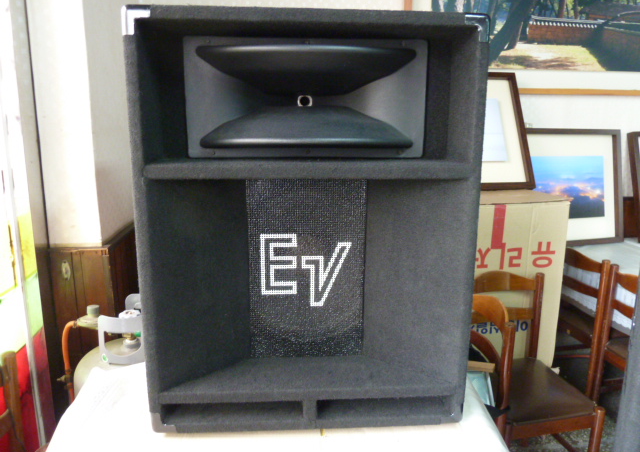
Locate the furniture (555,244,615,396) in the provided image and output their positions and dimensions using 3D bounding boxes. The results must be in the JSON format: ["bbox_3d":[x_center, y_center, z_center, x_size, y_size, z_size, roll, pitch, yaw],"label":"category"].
[{"bbox_3d":[1.591,0.517,2.535,0.500,0.800,0.400,-1,10,-10],"label":"furniture"}]

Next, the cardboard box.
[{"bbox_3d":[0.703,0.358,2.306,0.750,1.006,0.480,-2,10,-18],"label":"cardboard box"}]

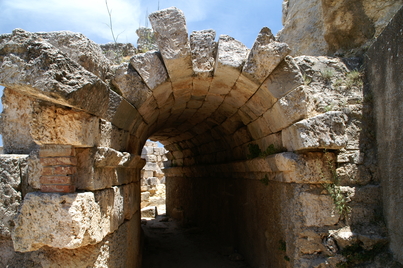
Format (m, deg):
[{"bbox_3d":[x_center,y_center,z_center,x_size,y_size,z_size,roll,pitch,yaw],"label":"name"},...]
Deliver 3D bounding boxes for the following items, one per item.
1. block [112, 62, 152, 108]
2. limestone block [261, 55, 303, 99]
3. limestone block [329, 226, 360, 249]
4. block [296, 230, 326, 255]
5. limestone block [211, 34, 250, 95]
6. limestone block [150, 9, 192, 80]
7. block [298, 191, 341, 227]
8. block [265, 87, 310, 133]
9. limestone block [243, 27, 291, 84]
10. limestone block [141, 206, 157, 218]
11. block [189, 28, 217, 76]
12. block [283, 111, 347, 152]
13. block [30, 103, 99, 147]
[{"bbox_3d":[-0.888,-0.579,4.048,0.293,0.583,0.525,-41,-3,-7],"label":"block"},{"bbox_3d":[0.854,-0.540,3.416,0.422,0.321,0.473,-40,-3,-7],"label":"limestone block"},{"bbox_3d":[1.395,1.066,3.136,0.280,0.200,0.300,0,-7,-4],"label":"limestone block"},{"bbox_3d":[1.179,1.210,3.376,0.330,0.250,0.320,0,-7,-4],"label":"block"},{"bbox_3d":[0.310,-0.806,3.765,0.320,0.420,1.050,7,-8,-3],"label":"limestone block"},{"bbox_3d":[-0.341,-1.006,3.437,0.348,0.540,0.609,-12,-6,-5],"label":"limestone block"},{"bbox_3d":[1.309,0.886,3.528,0.420,0.380,0.400,0,-7,-4],"label":"block"},{"bbox_3d":[1.084,-0.275,3.797,0.420,0.380,0.650,-29,-5,-7],"label":"block"},{"bbox_3d":[0.671,-0.802,3.517,0.370,0.549,0.525,36,-8,1],"label":"limestone block"},{"bbox_3d":[-2.053,3.053,11.700,0.720,0.430,0.600,0,-7,0],"label":"limestone block"},{"bbox_3d":[-0.002,-0.976,3.884,0.318,0.553,0.473,5,-8,-3],"label":"block"},{"bbox_3d":[1.286,0.002,3.592,0.560,0.430,0.550,0,-7,-4],"label":"block"},{"bbox_3d":[-1.237,-0.057,2.846,0.480,0.377,0.525,0,-7,-4],"label":"block"}]

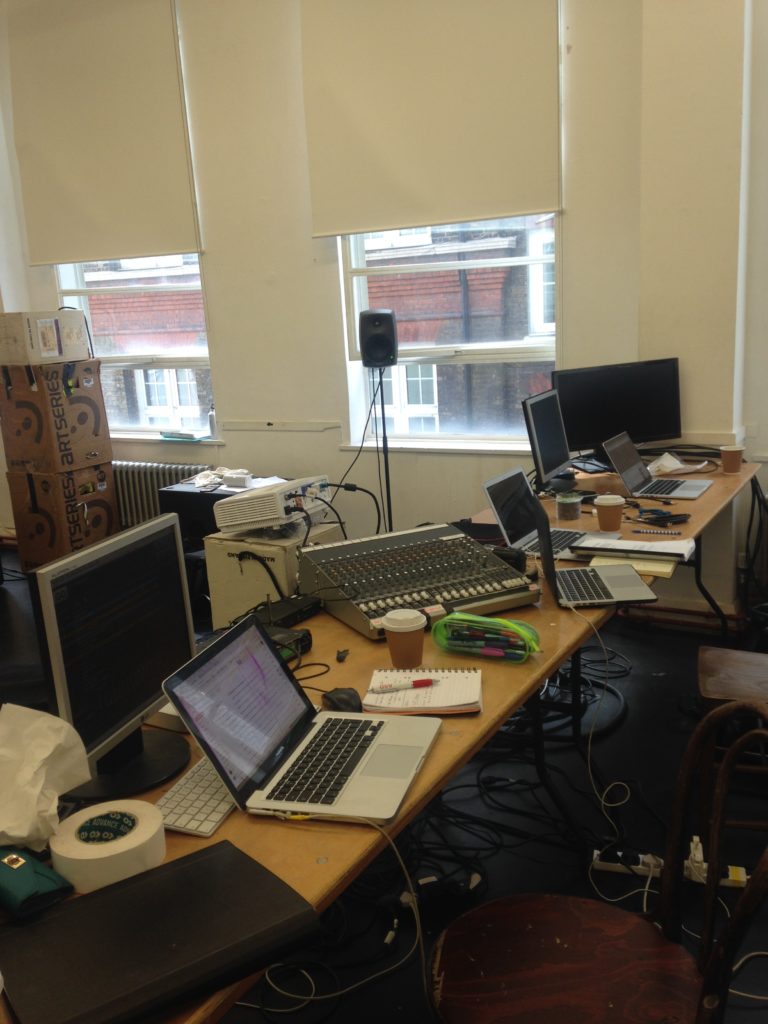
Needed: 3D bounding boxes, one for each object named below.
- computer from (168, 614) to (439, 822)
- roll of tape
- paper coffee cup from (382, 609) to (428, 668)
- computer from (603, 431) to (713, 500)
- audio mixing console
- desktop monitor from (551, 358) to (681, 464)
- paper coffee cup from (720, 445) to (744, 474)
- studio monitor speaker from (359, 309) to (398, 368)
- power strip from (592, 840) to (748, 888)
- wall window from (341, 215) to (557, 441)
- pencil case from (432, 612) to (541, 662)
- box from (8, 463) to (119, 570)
[{"bbox_3d":[-0.113,0.312,1.553,0.347,0.203,0.325,0,13,16],"label":"computer"},{"bbox_3d":[-0.369,0.448,1.316,0.144,0.051,0.144,-3,13,0],"label":"roll of tape"},{"bbox_3d":[0.044,0.258,1.963,0.089,0.103,0.089,-3,12,1],"label":"paper coffee cup"},{"bbox_3d":[0.994,-0.168,3.522,0.334,0.201,0.316,4,15,29],"label":"computer"},{"bbox_3d":[0.078,0.151,2.406,0.437,0.120,0.447,-9,14,-23],"label":"audio mixing console"},{"bbox_3d":[0.943,-0.387,3.945,0.550,0.415,0.210,-6,13,-13],"label":"desktop monitor"},{"bbox_3d":[1.335,-0.196,3.737,0.088,0.095,0.088,4,14,30],"label":"paper coffee cup"},{"bbox_3d":[-0.021,-0.712,4.020,0.153,0.230,0.145,0,13,12],"label":"studio monitor speaker"},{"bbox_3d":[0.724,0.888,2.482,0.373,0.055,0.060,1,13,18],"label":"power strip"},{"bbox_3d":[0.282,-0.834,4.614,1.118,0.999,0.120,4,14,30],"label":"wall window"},{"bbox_3d":[0.211,0.258,2.018,0.210,0.065,0.070,4,15,31],"label":"pencil case"},{"bbox_3d":[-1.852,0.029,5.705,0.410,0.595,0.415,5,15,32],"label":"box"}]

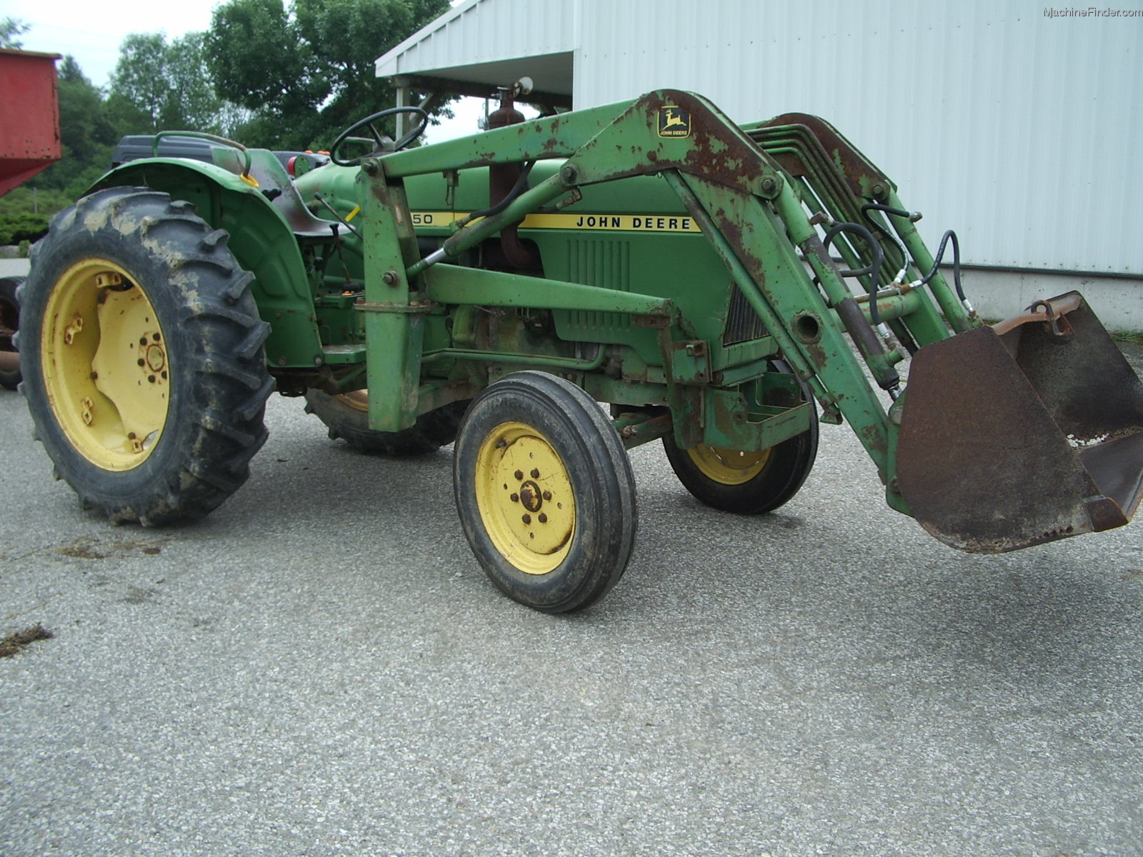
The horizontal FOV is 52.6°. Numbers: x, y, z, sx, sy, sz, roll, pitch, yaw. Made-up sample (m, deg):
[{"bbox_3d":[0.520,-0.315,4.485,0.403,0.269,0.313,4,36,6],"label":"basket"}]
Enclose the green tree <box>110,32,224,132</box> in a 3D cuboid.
[{"bbox_3d":[-13.986,-10.184,40.000,4.600,7.000,4.600,0,10,0],"label":"green tree"}]

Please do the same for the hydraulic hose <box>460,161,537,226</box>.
[{"bbox_3d":[-0.221,-0.713,3.460,0.300,0.200,0.080,7,13,34],"label":"hydraulic hose"}]

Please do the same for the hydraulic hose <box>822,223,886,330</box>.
[{"bbox_3d":[0.712,-0.387,2.920,0.130,0.260,0.120,7,13,34],"label":"hydraulic hose"}]

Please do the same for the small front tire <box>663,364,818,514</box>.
[{"bbox_3d":[0.628,-0.010,4.320,0.170,0.690,0.690,-10,14,-42],"label":"small front tire"}]

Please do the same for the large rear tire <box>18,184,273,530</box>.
[{"bbox_3d":[-1.583,-0.247,4.190,1.225,1.225,0.355,7,13,34],"label":"large rear tire"}]

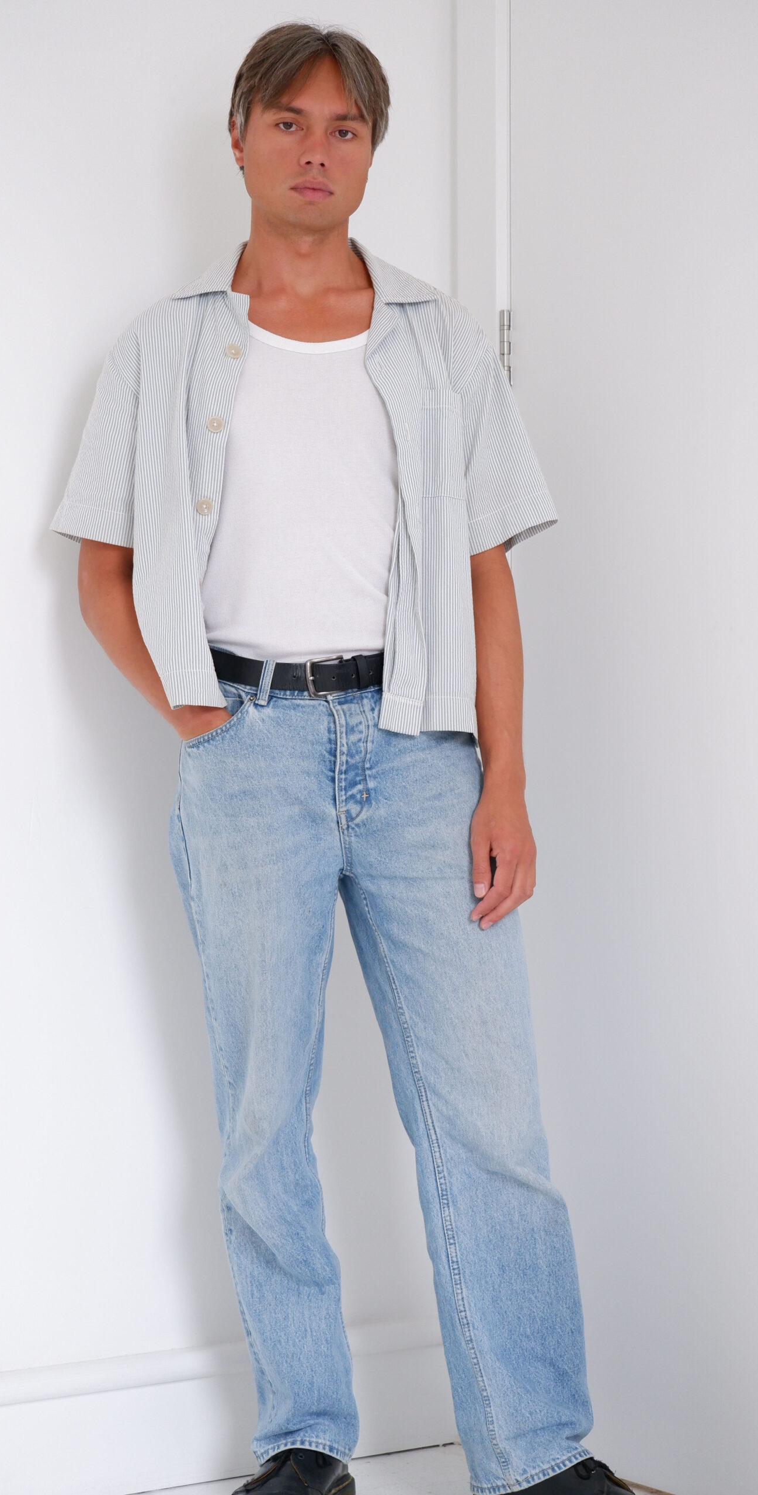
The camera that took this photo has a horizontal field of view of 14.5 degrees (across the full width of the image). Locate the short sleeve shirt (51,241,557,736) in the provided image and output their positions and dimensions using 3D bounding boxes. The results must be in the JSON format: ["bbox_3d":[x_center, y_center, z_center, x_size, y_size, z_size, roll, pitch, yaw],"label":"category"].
[{"bbox_3d":[-0.089,-0.310,3.550,0.580,0.575,0.290,-1,0,-6],"label":"short sleeve shirt"}]

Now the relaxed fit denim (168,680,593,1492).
[{"bbox_3d":[0.001,0.399,3.560,0.485,0.955,0.350,0,0,-6],"label":"relaxed fit denim"}]

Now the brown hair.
[{"bbox_3d":[-0.083,-0.782,3.560,0.188,0.175,0.225,5,0,-8],"label":"brown hair"}]

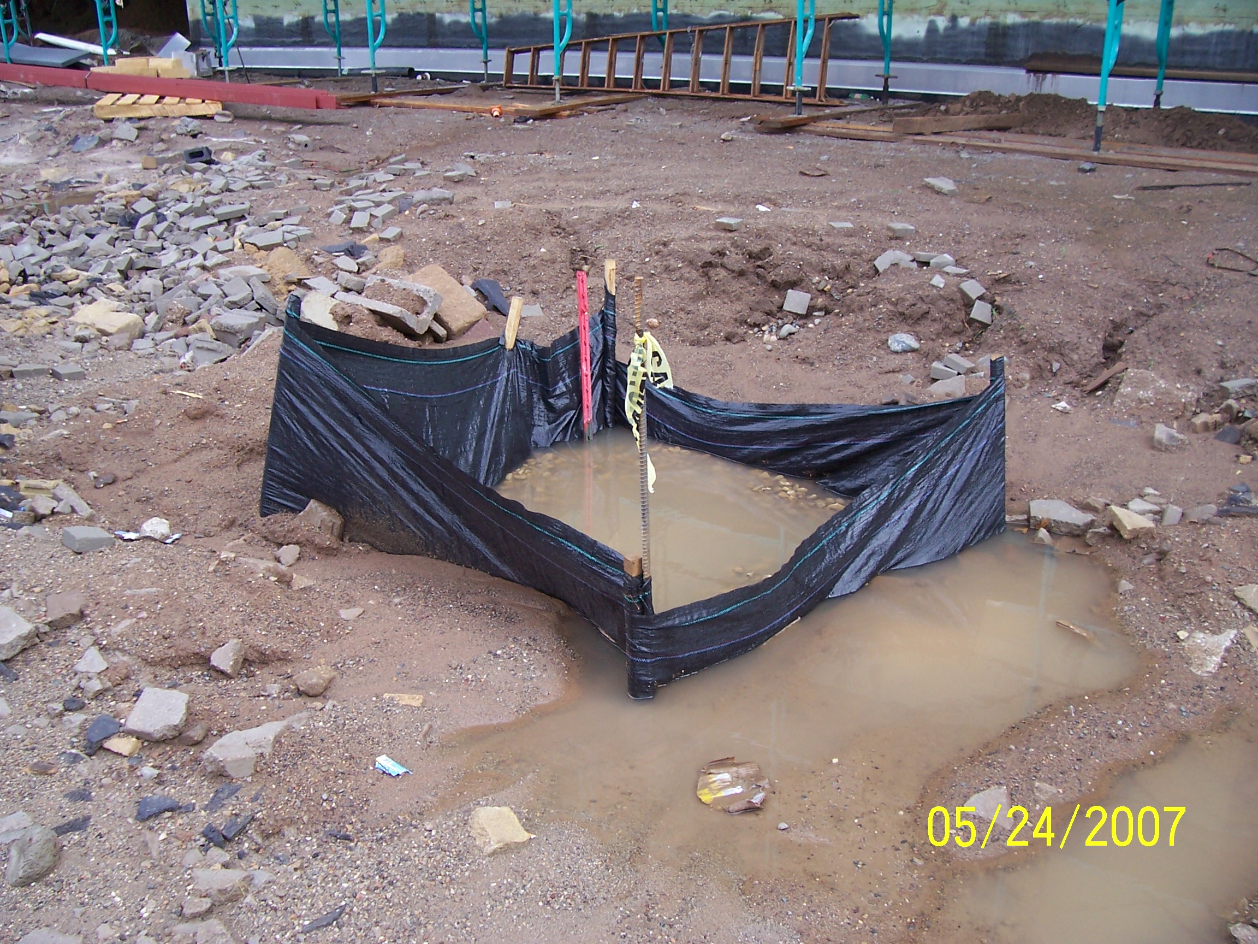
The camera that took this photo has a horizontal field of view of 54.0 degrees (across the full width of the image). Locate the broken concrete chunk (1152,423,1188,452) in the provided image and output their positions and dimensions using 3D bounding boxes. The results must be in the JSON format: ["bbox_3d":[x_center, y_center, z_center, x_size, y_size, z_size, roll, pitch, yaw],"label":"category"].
[{"bbox_3d":[1.845,-0.117,4.212,0.112,0.075,0.085,8,23,20],"label":"broken concrete chunk"}]

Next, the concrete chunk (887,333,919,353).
[{"bbox_3d":[1.155,-0.546,5.217,0.125,0.065,0.095,0,22,0],"label":"concrete chunk"}]

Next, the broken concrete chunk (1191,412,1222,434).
[{"bbox_3d":[2.105,-0.180,4.511,0.116,0.058,0.088,7,23,19],"label":"broken concrete chunk"}]

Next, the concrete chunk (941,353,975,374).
[{"bbox_3d":[1.314,-0.434,4.938,0.130,0.058,0.065,18,28,38],"label":"concrete chunk"}]

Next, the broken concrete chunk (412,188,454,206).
[{"bbox_3d":[-1.206,-1.694,7.621,0.255,0.080,0.190,-3,22,-7],"label":"broken concrete chunk"}]

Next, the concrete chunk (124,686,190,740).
[{"bbox_3d":[-1.071,0.549,2.802,0.122,0.055,0.115,-1,30,-2],"label":"concrete chunk"}]

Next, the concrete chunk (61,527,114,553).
[{"bbox_3d":[-1.593,0.199,3.635,0.153,0.050,0.075,9,23,23],"label":"concrete chunk"}]

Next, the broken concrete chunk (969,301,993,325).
[{"bbox_3d":[1.497,-0.674,5.249,0.090,0.060,0.098,11,56,26],"label":"broken concrete chunk"}]

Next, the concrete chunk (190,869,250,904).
[{"bbox_3d":[-0.744,0.754,2.254,0.100,0.035,0.060,-3,22,-7],"label":"concrete chunk"}]

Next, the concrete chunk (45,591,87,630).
[{"bbox_3d":[-1.485,0.364,3.259,0.095,0.055,0.100,-10,31,-23],"label":"concrete chunk"}]

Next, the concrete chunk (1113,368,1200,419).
[{"bbox_3d":[1.902,-0.283,4.452,0.285,0.110,0.250,8,23,20],"label":"concrete chunk"}]

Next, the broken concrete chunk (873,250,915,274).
[{"bbox_3d":[1.232,-0.980,5.754,0.185,0.095,0.115,0,22,0],"label":"broken concrete chunk"}]

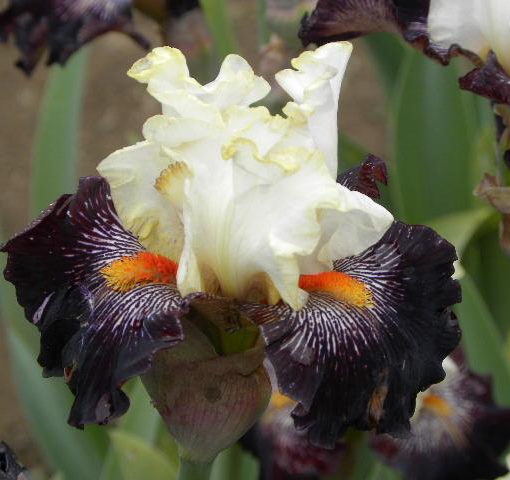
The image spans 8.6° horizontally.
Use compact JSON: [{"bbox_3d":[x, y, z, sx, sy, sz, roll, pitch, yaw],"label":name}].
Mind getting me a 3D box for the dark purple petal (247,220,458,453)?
[{"bbox_3d":[0.028,0.027,0.985,0.054,0.052,0.062,17,26,39],"label":"dark purple petal"}]

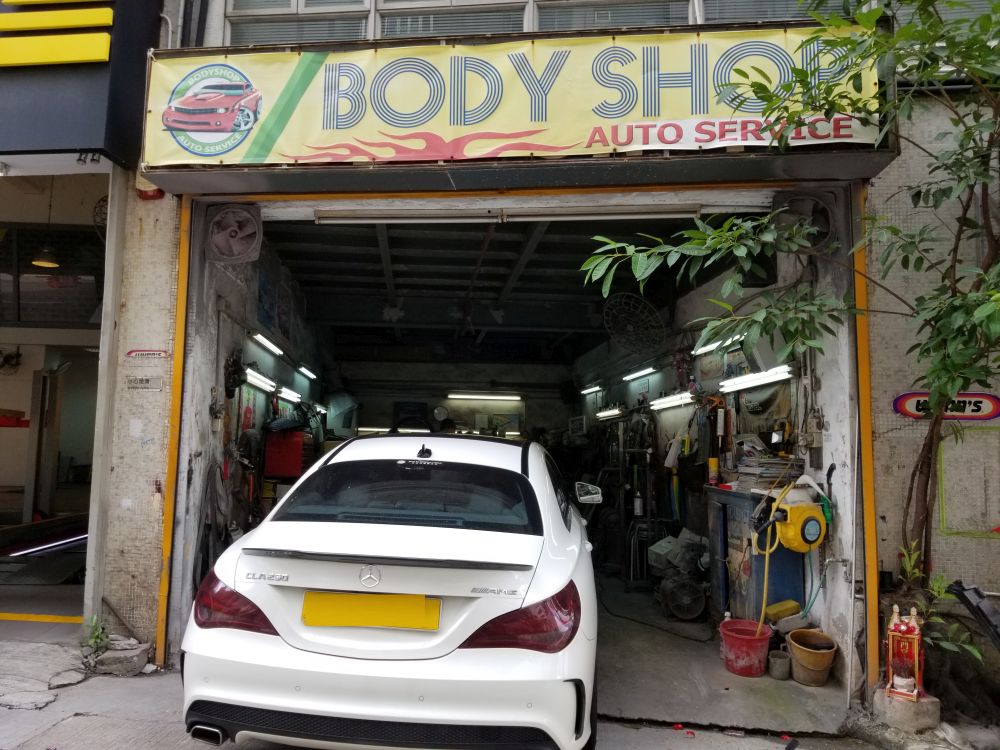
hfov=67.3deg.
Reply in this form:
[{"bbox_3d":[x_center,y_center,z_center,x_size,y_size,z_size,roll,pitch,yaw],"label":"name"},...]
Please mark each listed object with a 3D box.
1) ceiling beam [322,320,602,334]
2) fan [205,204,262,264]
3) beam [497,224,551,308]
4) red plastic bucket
[{"bbox_3d":[-0.487,-0.652,9.919,3.850,0.100,0.140,2,-6,-6],"label":"ceiling beam"},{"bbox_3d":[-1.732,-0.916,4.881,0.355,0.365,0.130,0,-6,6],"label":"fan"},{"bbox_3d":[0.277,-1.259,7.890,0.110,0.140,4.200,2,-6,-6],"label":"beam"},{"bbox_3d":[1.587,1.754,4.829,0.320,0.285,0.320,1,-6,0],"label":"red plastic bucket"}]

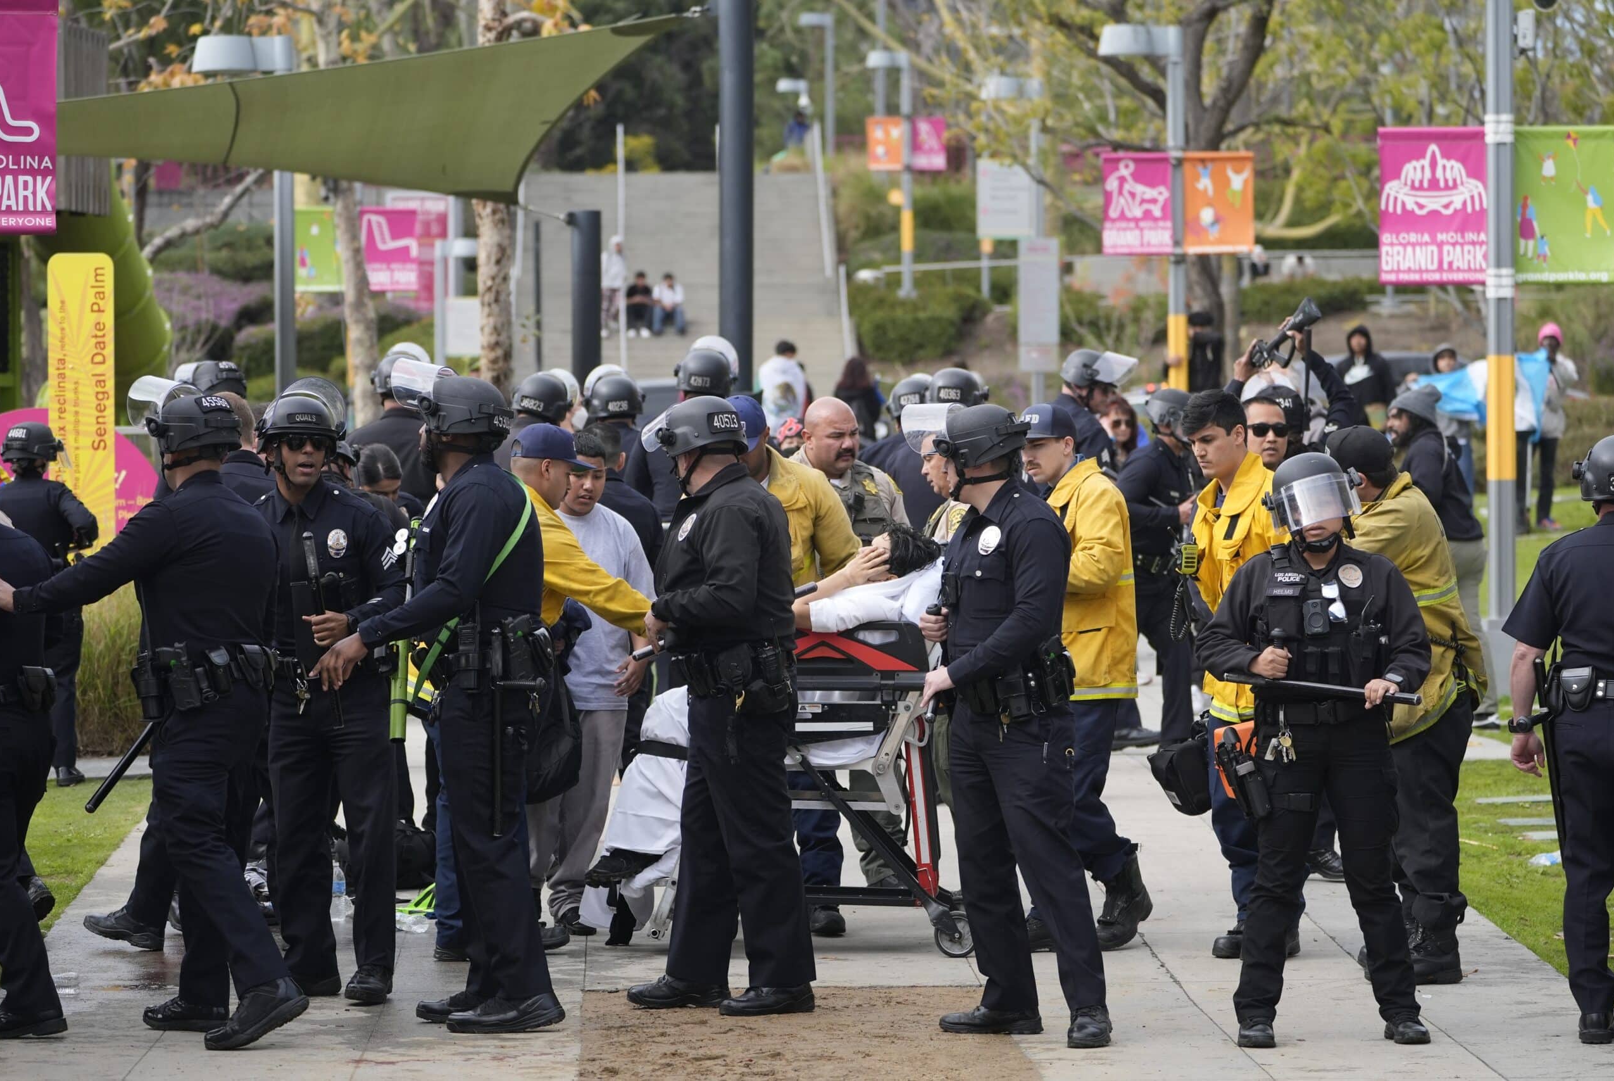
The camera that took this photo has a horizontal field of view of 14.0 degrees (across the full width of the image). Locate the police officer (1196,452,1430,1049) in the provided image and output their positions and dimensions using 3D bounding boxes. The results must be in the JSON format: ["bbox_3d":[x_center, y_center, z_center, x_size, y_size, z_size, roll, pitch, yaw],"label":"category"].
[{"bbox_3d":[1.437,0.596,18.650,0.660,1.690,0.460,0,1,-2],"label":"police officer"}]

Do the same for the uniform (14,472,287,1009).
[{"bbox_3d":[-1.881,0.575,18.900,0.740,1.550,0.520,0,1,22],"label":"uniform"}]

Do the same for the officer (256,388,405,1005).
[{"bbox_3d":[-1.470,0.467,20.050,0.510,1.860,0.380,1,1,29],"label":"officer"}]

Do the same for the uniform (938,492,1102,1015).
[{"bbox_3d":[0.631,0.601,19.100,0.380,1.570,0.500,-1,1,-30],"label":"uniform"}]

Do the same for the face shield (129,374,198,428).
[{"bbox_3d":[-1.854,-0.397,19.000,0.180,0.170,0.250,1,1,35],"label":"face shield"}]

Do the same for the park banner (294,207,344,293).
[{"bbox_3d":[-5.188,-3.128,70.500,0.620,0.910,0.030,0,1,-2],"label":"park banner"}]

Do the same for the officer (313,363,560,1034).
[{"bbox_3d":[-1.075,0.460,19.200,0.680,1.930,0.580,0,1,9],"label":"officer"}]

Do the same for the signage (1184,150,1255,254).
[{"bbox_3d":[3.668,-3.002,58.400,0.620,0.910,0.030,0,1,-2],"label":"signage"}]

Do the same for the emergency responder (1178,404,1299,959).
[{"bbox_3d":[1.400,0.433,21.100,0.550,1.830,0.460,1,1,34],"label":"emergency responder"}]

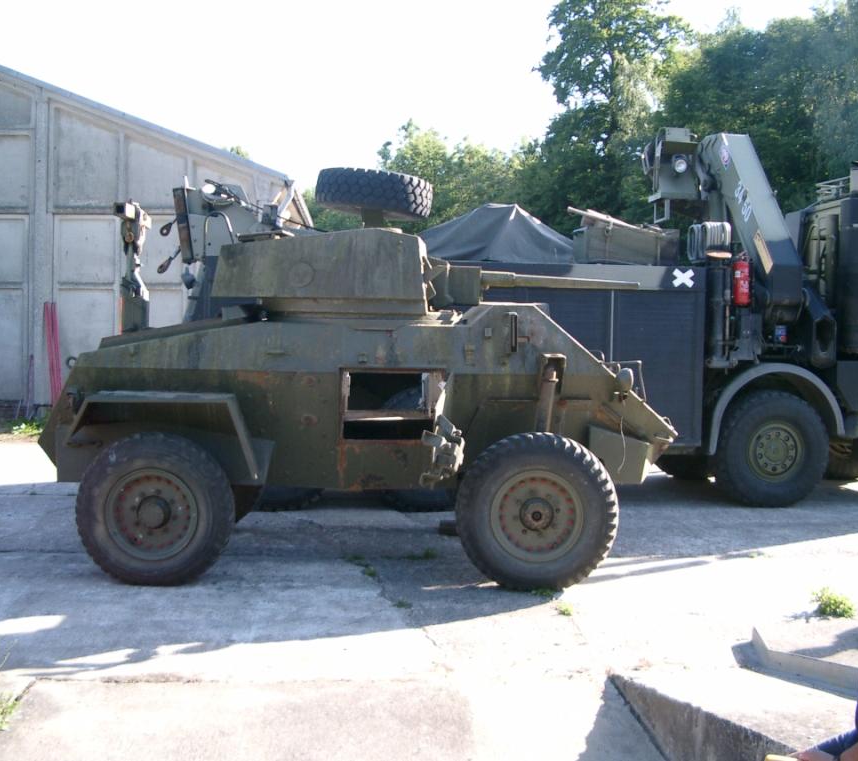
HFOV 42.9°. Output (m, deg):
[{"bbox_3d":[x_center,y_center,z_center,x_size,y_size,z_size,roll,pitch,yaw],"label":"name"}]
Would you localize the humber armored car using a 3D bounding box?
[{"bbox_3d":[-0.474,0.090,8.214,4.520,2.560,2.170,1,1,2],"label":"humber armored car"}]

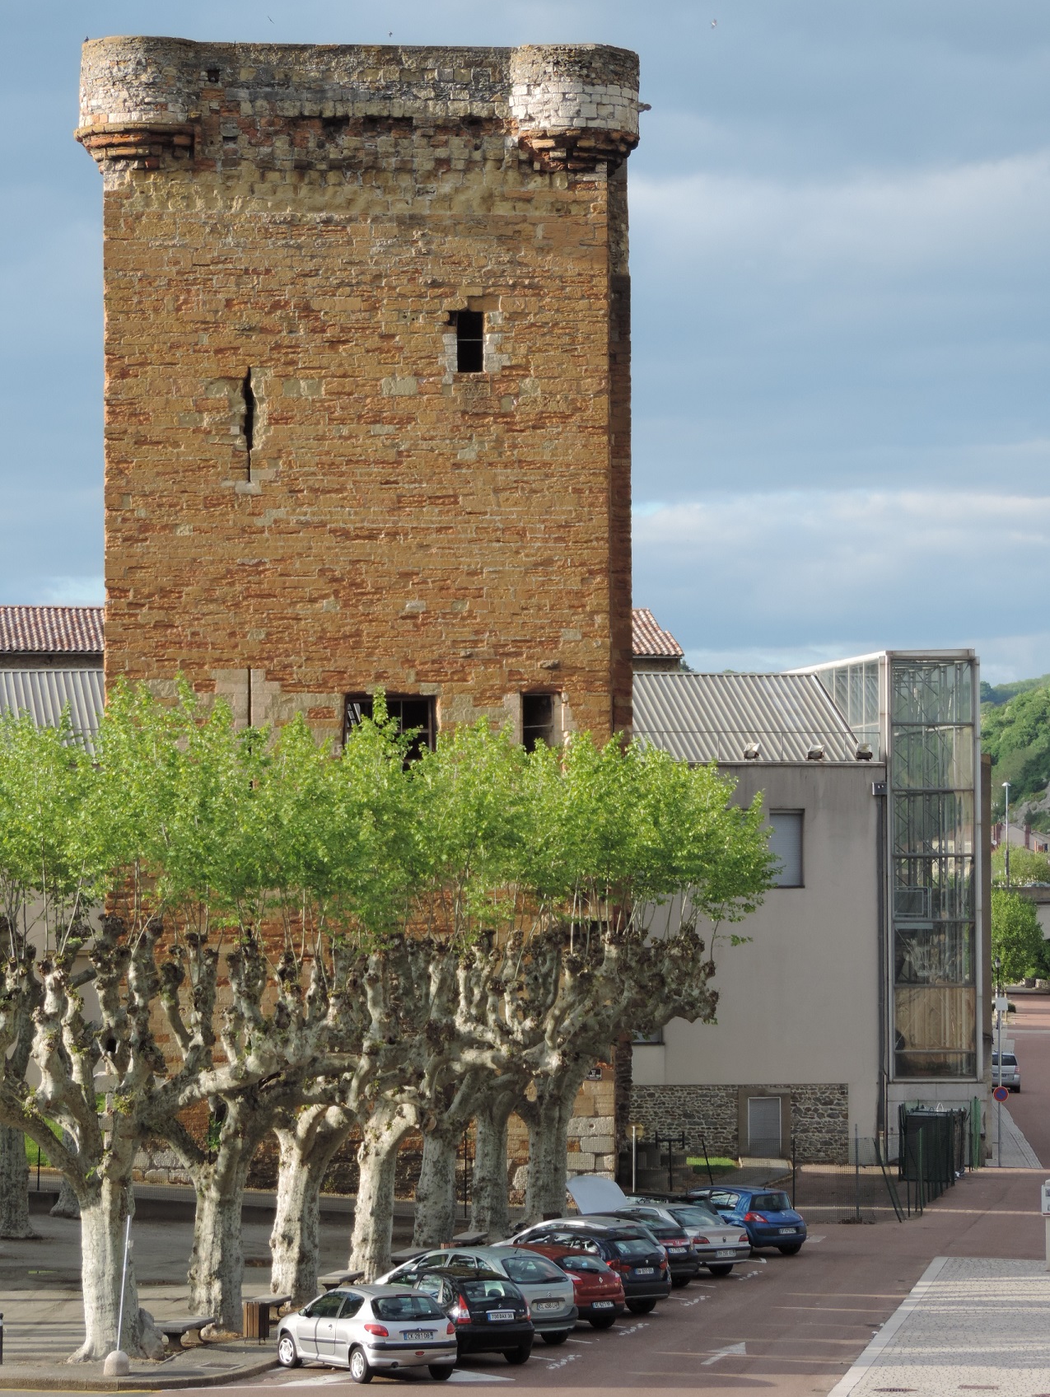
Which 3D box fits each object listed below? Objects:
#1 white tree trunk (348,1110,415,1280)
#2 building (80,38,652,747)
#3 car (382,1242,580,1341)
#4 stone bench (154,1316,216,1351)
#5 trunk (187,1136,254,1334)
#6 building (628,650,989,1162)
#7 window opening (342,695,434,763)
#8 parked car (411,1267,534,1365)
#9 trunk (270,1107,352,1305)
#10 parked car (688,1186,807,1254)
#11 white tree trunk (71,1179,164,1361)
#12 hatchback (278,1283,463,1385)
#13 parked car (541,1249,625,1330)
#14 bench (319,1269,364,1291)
[{"bbox_3d":[-2.930,9.978,97.884,1.250,3.500,1.100,0,-3,0],"label":"white tree trunk"},{"bbox_3d":[-4.775,-1.761,126.263,13.850,28.652,13.500,0,-2,-5],"label":"building"},{"bbox_3d":[-0.950,10.430,85.162,1.760,1.620,4.280,2,-3,-42],"label":"car"},{"bbox_3d":[-5.669,10.624,80.980,0.520,0.460,1.900,-1,-2,13],"label":"stone bench"},{"bbox_3d":[-5.368,9.360,85.217,1.120,3.367,1.000,-1,-2,12],"label":"trunk"},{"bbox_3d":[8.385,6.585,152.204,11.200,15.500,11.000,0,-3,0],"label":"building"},{"bbox_3d":[-3.363,0.793,120.250,2.271,1.838,0.500,0,-2,-5],"label":"window opening"},{"bbox_3d":[-1.406,10.243,80.637,1.670,1.519,3.850,1,-3,-31],"label":"parked car"},{"bbox_3d":[-4.064,9.635,92.106,1.450,3.650,1.200,0,-3,0],"label":"trunk"},{"bbox_3d":[4.384,11.473,107.073,1.780,1.460,4.210,1,-3,-40],"label":"parked car"},{"bbox_3d":[-6.797,9.450,80.833,1.500,2.980,1.350,0,-3,0],"label":"white tree trunk"},{"bbox_3d":[-2.525,10.168,77.975,1.652,1.428,3.835,1,-3,-26],"label":"hatchback"},{"bbox_3d":[-0.142,10.578,87.332,1.808,1.471,4.295,2,-4,-44],"label":"parked car"},{"bbox_3d":[-3.519,11.275,92.978,0.500,0.450,2.100,-1,-3,11],"label":"bench"}]

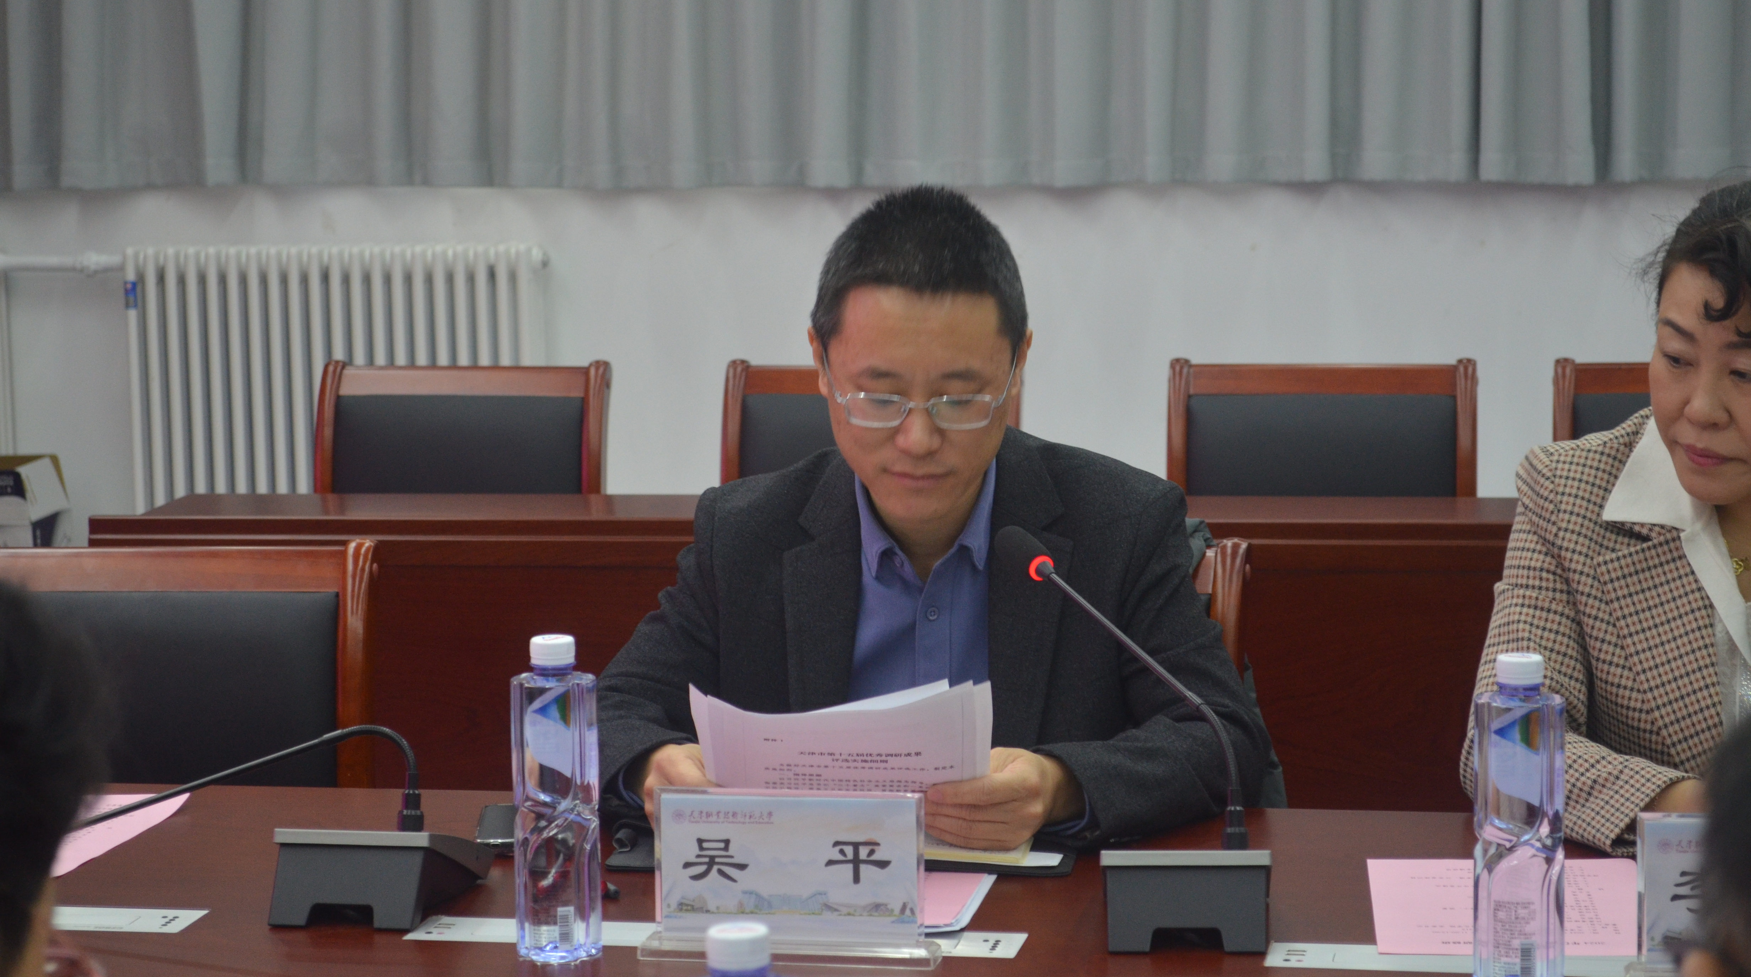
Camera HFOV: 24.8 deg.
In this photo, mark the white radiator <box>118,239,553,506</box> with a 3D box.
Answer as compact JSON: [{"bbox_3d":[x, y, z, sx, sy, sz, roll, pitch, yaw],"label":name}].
[{"bbox_3d":[-1.098,-0.169,8.298,0.920,0.680,0.110,0,8,12],"label":"white radiator"}]

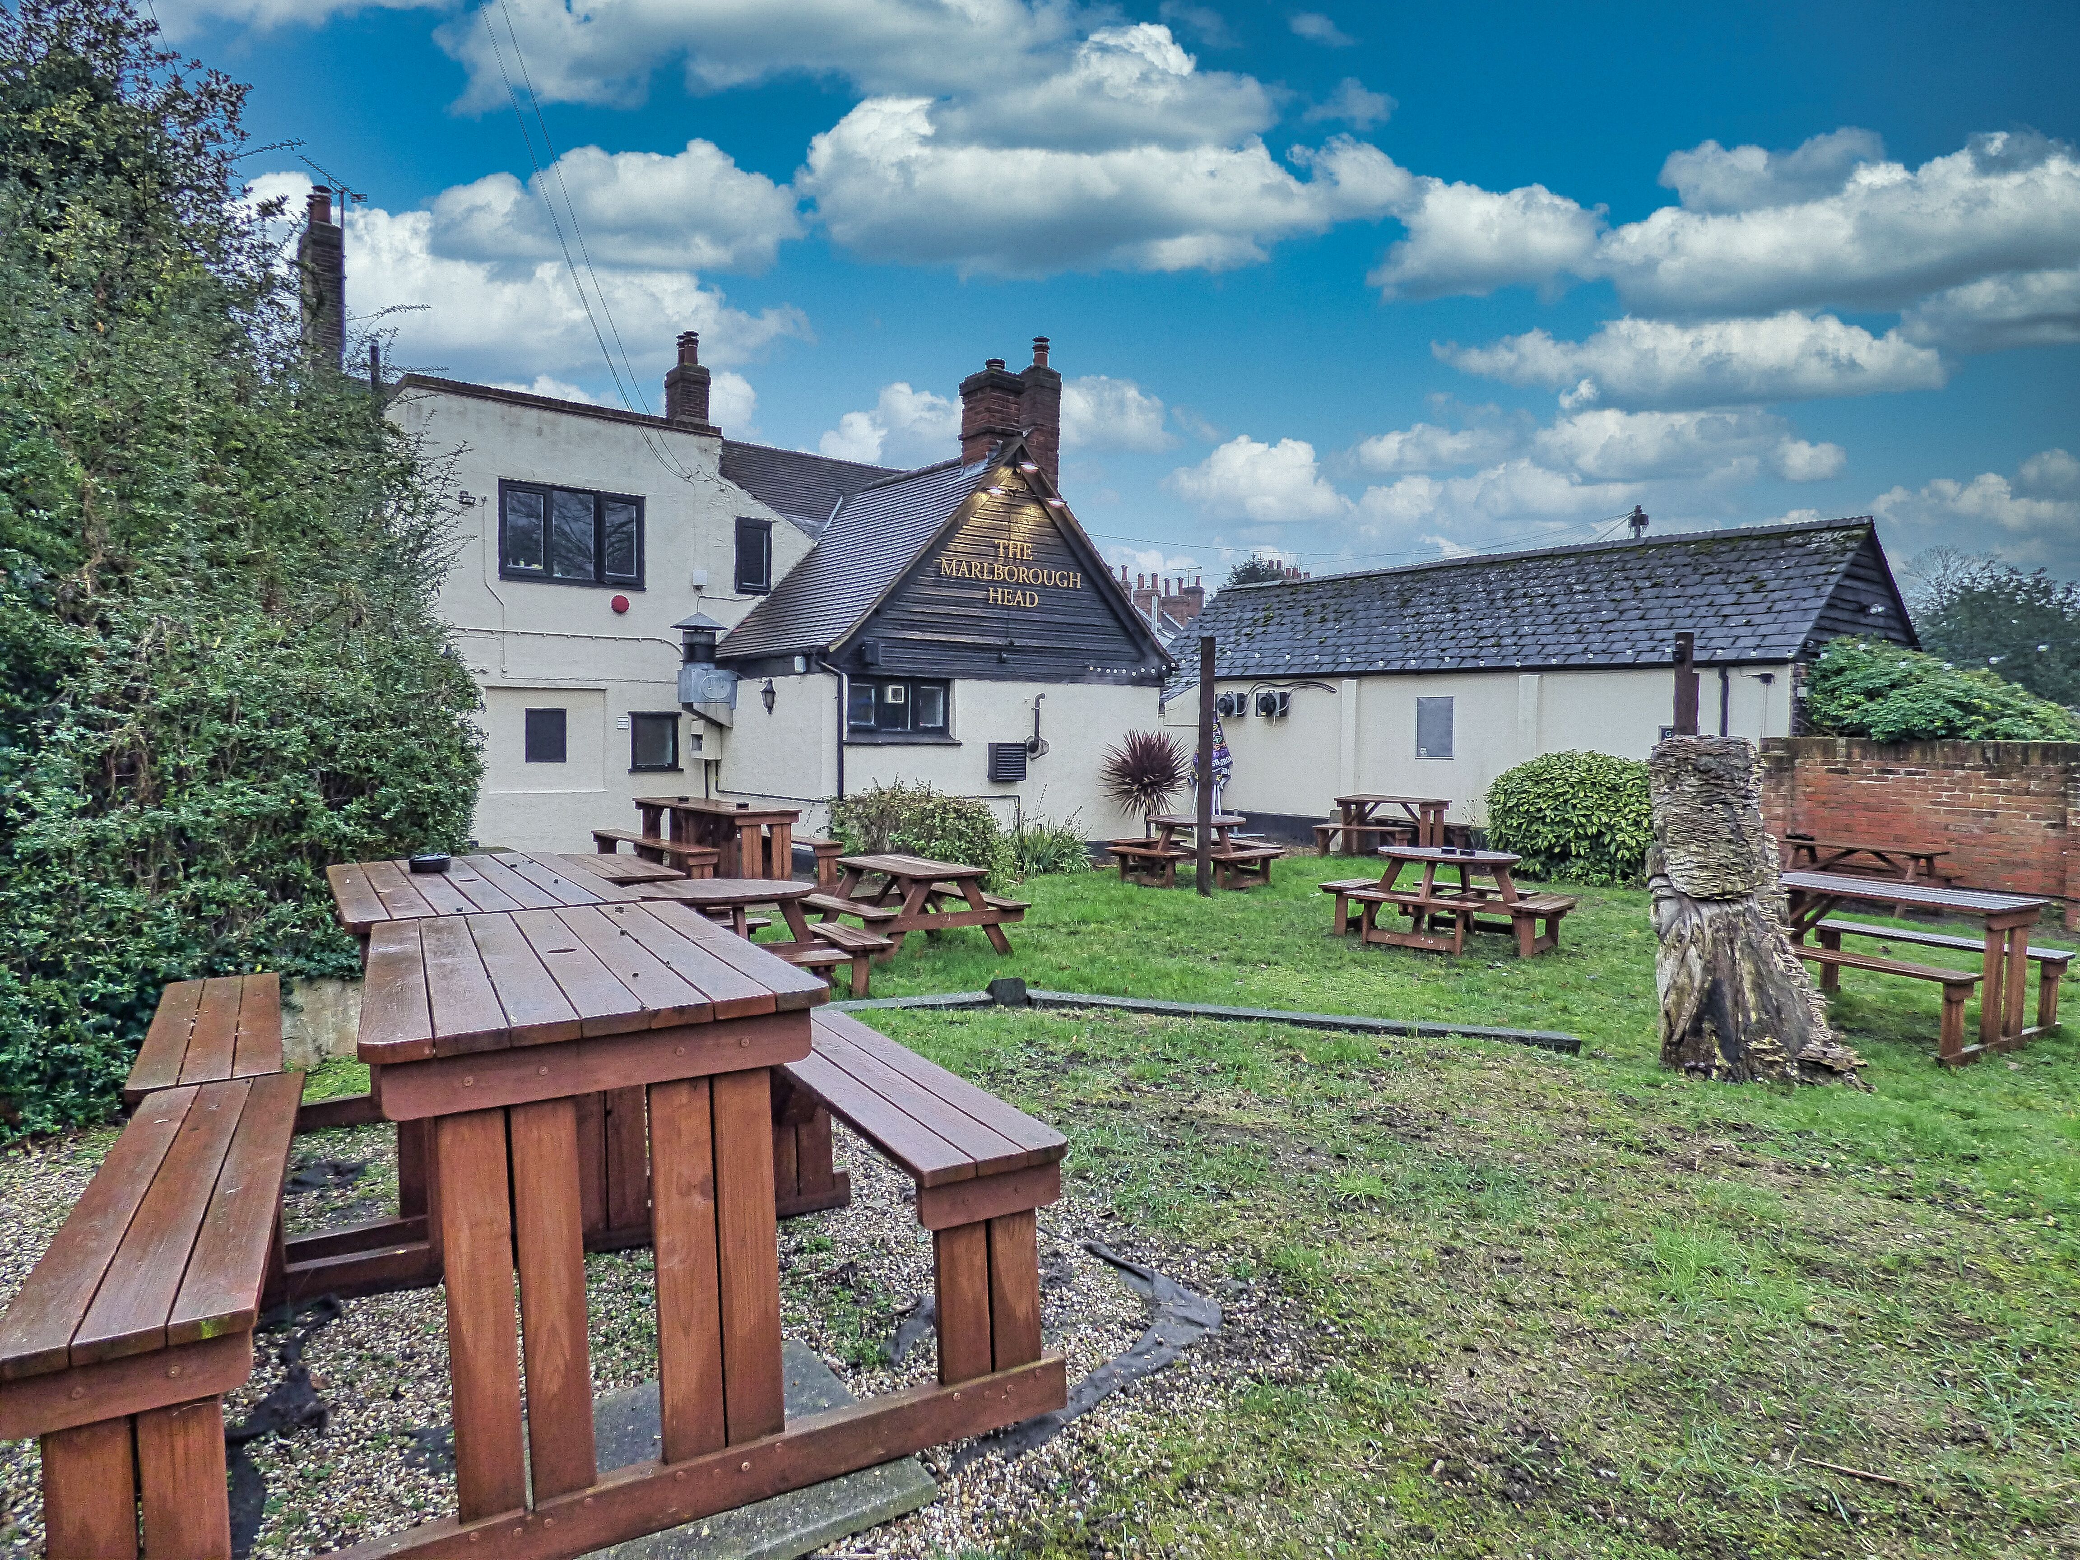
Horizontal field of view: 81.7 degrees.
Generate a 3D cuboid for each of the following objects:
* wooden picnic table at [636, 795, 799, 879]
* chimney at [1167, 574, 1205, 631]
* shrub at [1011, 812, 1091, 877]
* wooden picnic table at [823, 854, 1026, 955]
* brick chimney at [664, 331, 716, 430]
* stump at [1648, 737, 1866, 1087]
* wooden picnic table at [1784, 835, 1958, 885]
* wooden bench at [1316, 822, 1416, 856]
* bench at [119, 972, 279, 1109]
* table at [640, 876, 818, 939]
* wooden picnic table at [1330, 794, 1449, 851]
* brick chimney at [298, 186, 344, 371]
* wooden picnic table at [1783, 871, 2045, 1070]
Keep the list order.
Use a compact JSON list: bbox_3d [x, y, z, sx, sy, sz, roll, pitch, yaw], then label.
[{"bbox_3d":[-3.196,0.652,11.790,0.680,0.790,2.350,-1,3,-39],"label":"wooden picnic table"},{"bbox_3d":[6.899,-8.440,57.000,1.500,2.600,1.000,-1,3,-39],"label":"chimney"},{"bbox_3d":[0.123,0.745,13.950,0.780,0.720,0.680,-1,3,-39],"label":"shrub"},{"bbox_3d":[-1.159,1.115,10.600,1.450,0.730,1.800,-2,2,-30],"label":"wooden picnic table"},{"bbox_3d":[-6.851,-7.753,23.400,0.620,1.950,0.740,-1,3,-39],"label":"brick chimney"},{"bbox_3d":[3.570,0.610,6.100,0.800,1.640,0.900,-1,3,-30],"label":"stump"},{"bbox_3d":[8.350,1.050,12.200,1.450,0.730,1.340,-1,3,-38],"label":"wooden picnic table"},{"bbox_3d":[4.235,0.848,15.830,0.300,0.450,1.400,-1,3,-33],"label":"wooden bench"},{"bbox_3d":[-2.171,0.879,3.183,0.286,0.478,1.213,-2,4,-32],"label":"bench"},{"bbox_3d":[-1.992,1.057,7.710,1.830,0.730,1.830,-1,2,-29],"label":"table"},{"bbox_3d":[4.466,0.631,15.216,0.680,0.770,1.250,-1,3,-40],"label":"wooden picnic table"},{"bbox_3d":[-11.863,-8.126,19.870,0.460,2.950,0.950,-1,3,-39],"label":"brick chimney"},{"bbox_3d":[5.065,1.050,7.197,1.410,0.790,1.340,-1,4,-29],"label":"wooden picnic table"}]

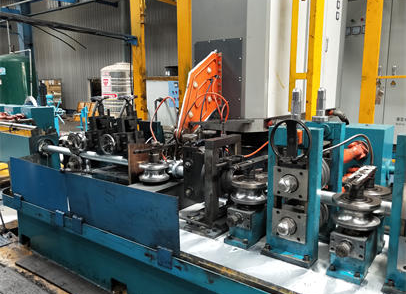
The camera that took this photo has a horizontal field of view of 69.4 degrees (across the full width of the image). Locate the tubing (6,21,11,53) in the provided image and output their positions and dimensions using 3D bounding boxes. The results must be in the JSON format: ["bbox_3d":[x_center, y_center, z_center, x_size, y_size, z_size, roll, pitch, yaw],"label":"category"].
[{"bbox_3d":[-5.684,-3.205,8.589,0.045,0.888,0.045,6,11,35],"label":"tubing"}]

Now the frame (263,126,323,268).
[{"bbox_3d":[0.544,0.298,1.827,0.314,0.830,0.140,6,11,35],"label":"frame"}]

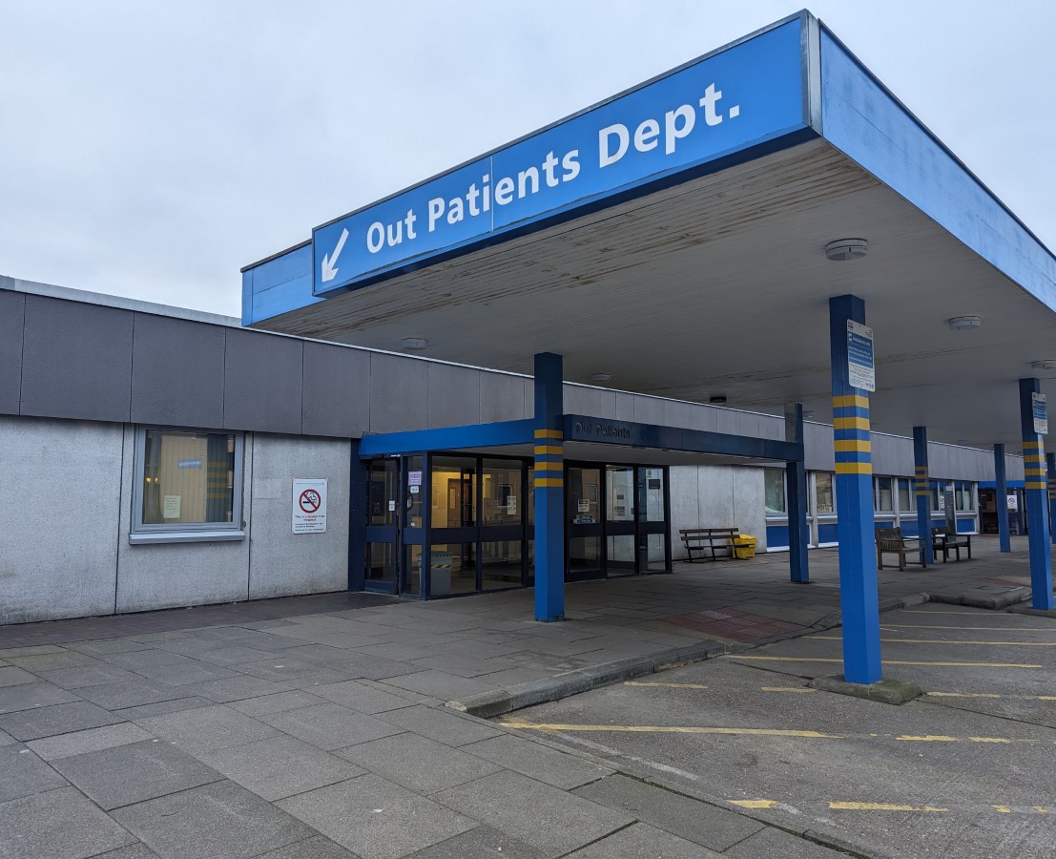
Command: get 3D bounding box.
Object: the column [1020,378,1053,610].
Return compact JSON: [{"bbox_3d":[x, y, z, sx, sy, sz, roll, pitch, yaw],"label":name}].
[{"bbox_3d":[7.465,0.932,11.595,0.200,3.345,0.300,-5,-7,44],"label":"column"}]

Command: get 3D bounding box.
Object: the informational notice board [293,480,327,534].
[{"bbox_3d":[-3.171,1.116,11.535,0.020,0.790,0.565,-5,-7,44],"label":"informational notice board"}]

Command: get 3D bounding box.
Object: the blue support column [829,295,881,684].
[{"bbox_3d":[2.937,0.515,7.122,0.210,3.414,0.300,-5,-7,44],"label":"blue support column"}]

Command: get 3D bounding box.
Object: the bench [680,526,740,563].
[{"bbox_3d":[4.686,2.838,19.481,0.550,0.760,2.720,-5,-7,44],"label":"bench"}]

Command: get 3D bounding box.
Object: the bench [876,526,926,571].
[{"bbox_3d":[8.383,2.674,17.762,1.240,0.910,0.580,4,-7,-40],"label":"bench"}]

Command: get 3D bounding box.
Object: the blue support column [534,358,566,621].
[{"bbox_3d":[0.265,0.684,9.772,0.210,3.241,0.300,-5,-7,44],"label":"blue support column"}]

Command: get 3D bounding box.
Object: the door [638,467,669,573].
[{"bbox_3d":[2.435,1.748,15.379,0.070,2.050,0.980,-5,-7,44],"label":"door"}]

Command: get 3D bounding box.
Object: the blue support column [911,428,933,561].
[{"bbox_3d":[9.680,1.607,19.357,0.210,3.322,0.300,-5,-7,44],"label":"blue support column"}]

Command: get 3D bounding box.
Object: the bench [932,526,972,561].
[{"bbox_3d":[10.341,2.805,19.588,0.620,0.870,1.930,-5,-7,44],"label":"bench"}]

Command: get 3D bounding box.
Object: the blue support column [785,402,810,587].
[{"bbox_3d":[4.907,1.130,14.393,0.200,3.245,0.300,-5,-7,44],"label":"blue support column"}]

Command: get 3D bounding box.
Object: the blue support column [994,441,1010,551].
[{"bbox_3d":[14.098,2.035,23.557,0.200,3.240,0.300,-5,-7,44],"label":"blue support column"}]

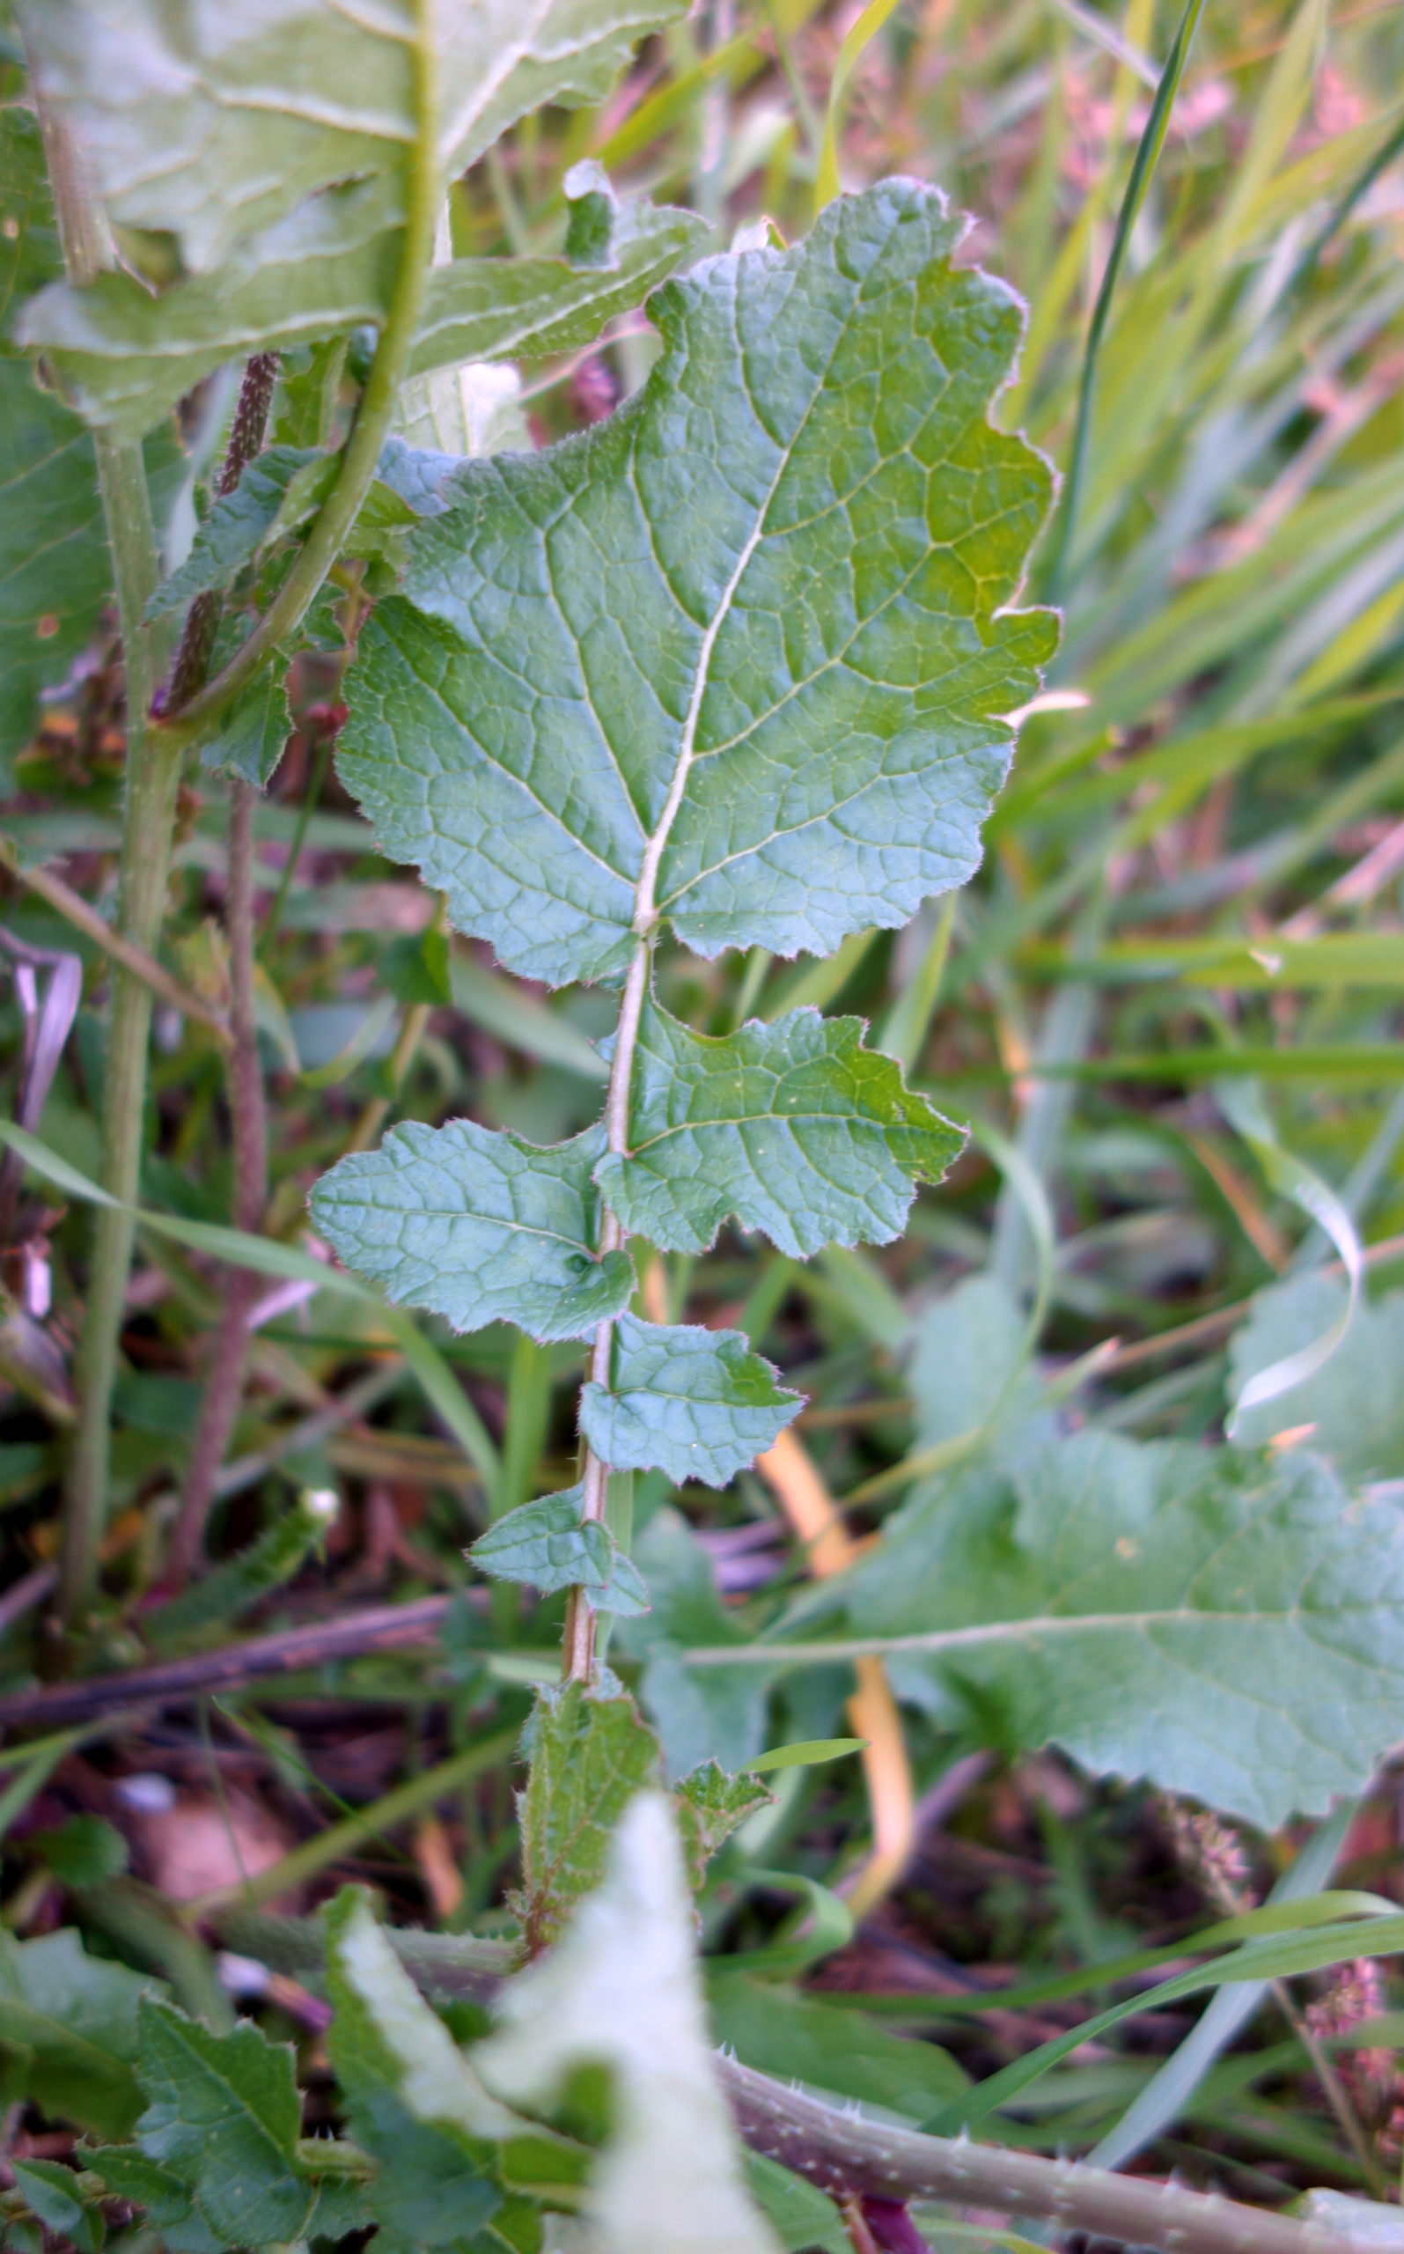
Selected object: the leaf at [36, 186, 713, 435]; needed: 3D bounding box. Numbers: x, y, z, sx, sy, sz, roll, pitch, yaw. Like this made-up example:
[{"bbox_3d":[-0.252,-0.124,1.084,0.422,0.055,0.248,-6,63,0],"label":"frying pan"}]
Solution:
[{"bbox_3d":[-0.042,-0.102,0.222,0.084,0.028,0.018,-9,23,-12],"label":"leaf"}]

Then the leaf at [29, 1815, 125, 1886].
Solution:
[{"bbox_3d":[-0.132,0.153,0.370,0.019,0.005,0.014,-3,45,-3],"label":"leaf"}]

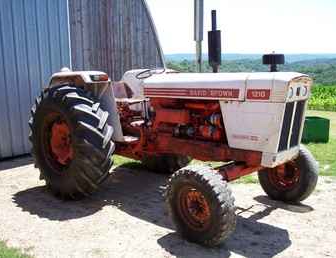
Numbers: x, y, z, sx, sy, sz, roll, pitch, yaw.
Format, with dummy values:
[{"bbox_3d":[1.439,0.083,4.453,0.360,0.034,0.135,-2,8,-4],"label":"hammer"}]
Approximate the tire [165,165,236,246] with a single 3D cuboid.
[{"bbox_3d":[0.295,0.729,3.693,0.215,0.755,0.755,-7,10,-43],"label":"tire"}]

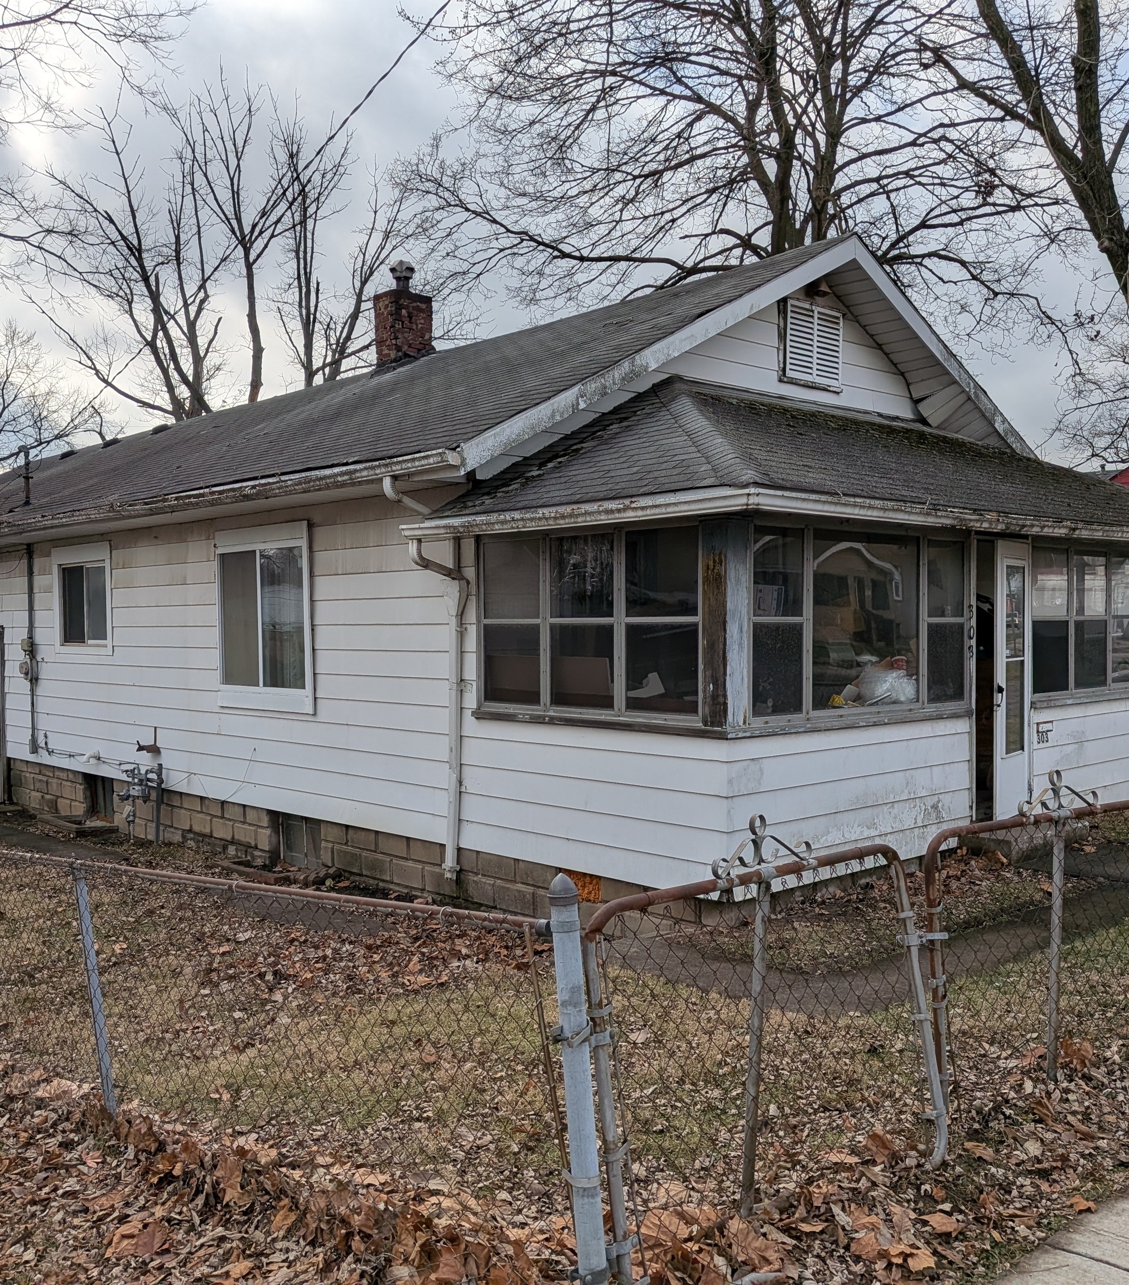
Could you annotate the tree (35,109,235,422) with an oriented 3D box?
[{"bbox_3d":[-10.809,-5.853,30.094,5.070,15.240,5.000,0,1,-20],"label":"tree"}]

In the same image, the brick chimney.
[{"bbox_3d":[-2.168,-4.391,16.068,0.600,1.450,0.460,-1,1,-45],"label":"brick chimney"}]

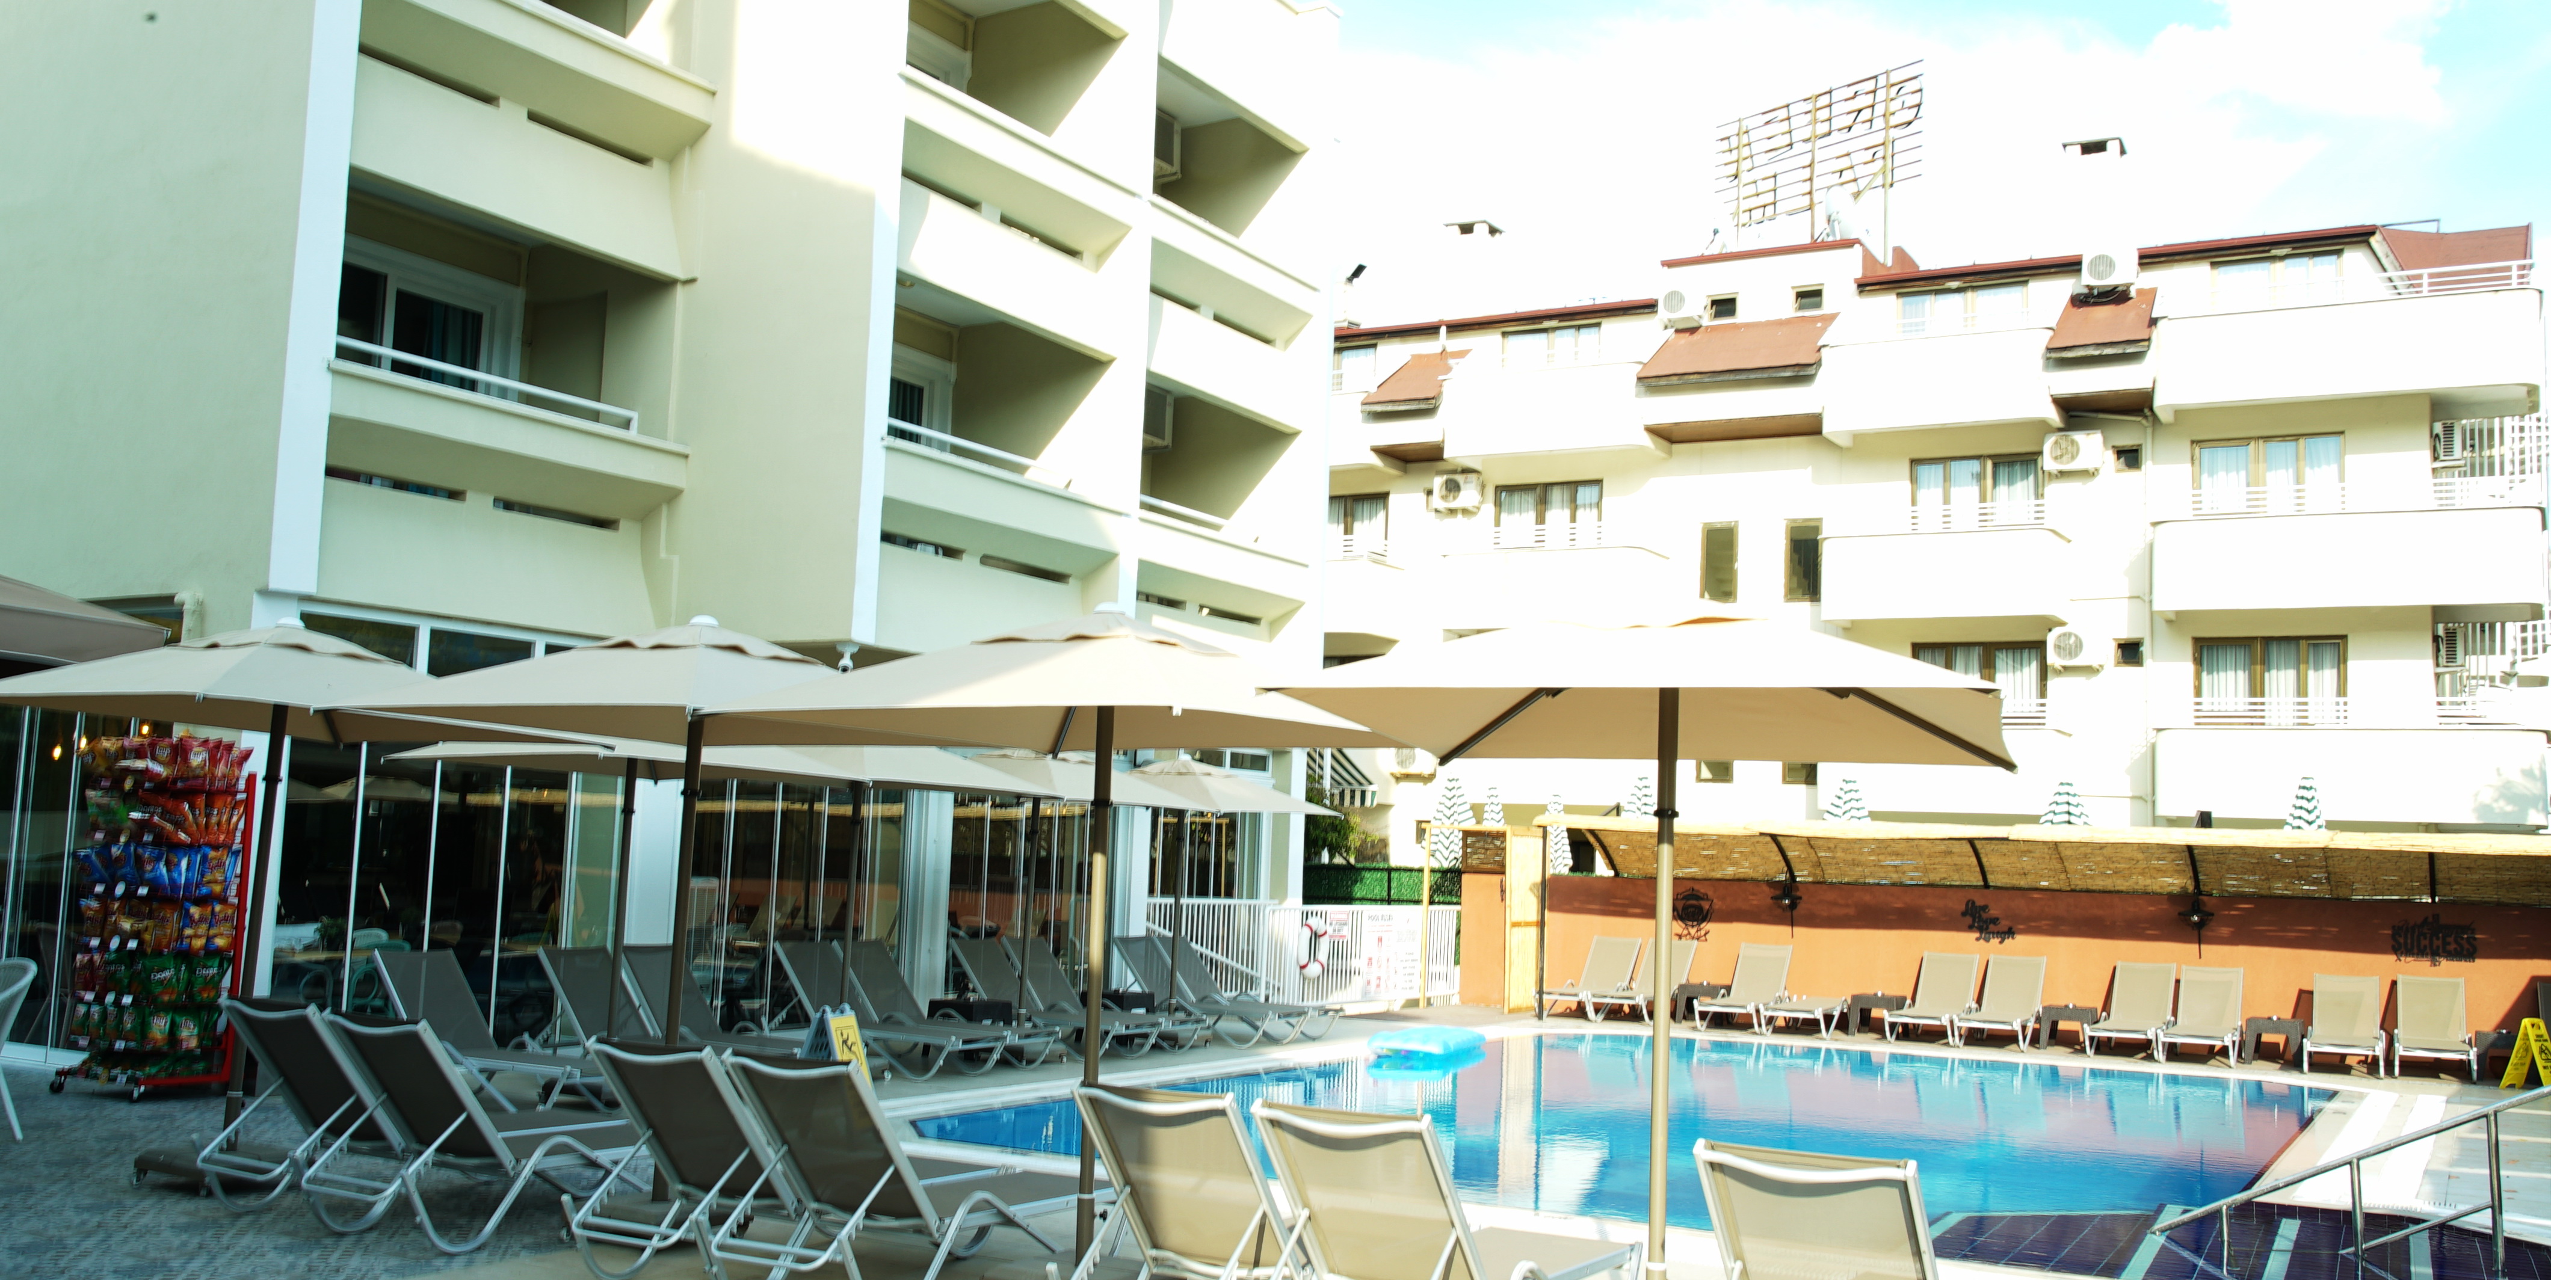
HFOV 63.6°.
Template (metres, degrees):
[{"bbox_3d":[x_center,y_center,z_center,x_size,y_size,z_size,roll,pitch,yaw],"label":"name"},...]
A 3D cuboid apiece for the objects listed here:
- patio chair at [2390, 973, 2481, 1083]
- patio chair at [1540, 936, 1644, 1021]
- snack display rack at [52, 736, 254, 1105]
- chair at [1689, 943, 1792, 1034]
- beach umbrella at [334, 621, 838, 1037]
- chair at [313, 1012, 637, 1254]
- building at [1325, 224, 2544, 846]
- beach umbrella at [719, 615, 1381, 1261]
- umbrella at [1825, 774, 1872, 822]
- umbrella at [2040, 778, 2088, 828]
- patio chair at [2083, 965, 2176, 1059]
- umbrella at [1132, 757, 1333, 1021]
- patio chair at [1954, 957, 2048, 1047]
[{"bbox_3d":[10.879,3.637,19.303,0.648,0.885,1.785,-1,-7,29],"label":"patio chair"},{"bbox_3d":[3.436,3.691,22.444,0.634,0.879,1.635,-2,-7,31],"label":"patio chair"},{"bbox_3d":[-6.602,1.618,12.165,0.731,2.094,0.570,-2,-7,30],"label":"snack display rack"},{"bbox_3d":[4.963,3.659,21.647,0.634,0.869,1.648,-2,-7,29],"label":"chair"},{"bbox_3d":[-2.548,1.206,8.759,2.090,2.500,2.090,-2,-7,29],"label":"beach umbrella"},{"bbox_3d":[-3.077,1.962,8.518,0.648,0.885,1.785,-1,-7,29],"label":"chair"},{"bbox_3d":[9.606,-0.006,36.455,21.500,11.800,11.000,-1,-7,28],"label":"building"},{"bbox_3d":[-0.661,1.094,7.491,2.022,2.465,2.022,-2,-7,30],"label":"beach umbrella"},{"bbox_3d":[7.148,2.868,25.668,0.650,2.400,0.650,-1,-7,28],"label":"umbrella"},{"bbox_3d":[8.843,2.837,23.036,0.720,2.500,0.720,-2,-7,30],"label":"umbrella"},{"bbox_3d":[8.556,3.681,20.477,0.648,0.885,1.785,-2,-7,31],"label":"patio chair"},{"bbox_3d":[-0.837,2.227,17.952,2.022,2.465,2.022,-2,-7,30],"label":"umbrella"},{"bbox_3d":[7.235,3.596,20.428,0.634,0.875,1.640,-2,-7,31],"label":"patio chair"}]

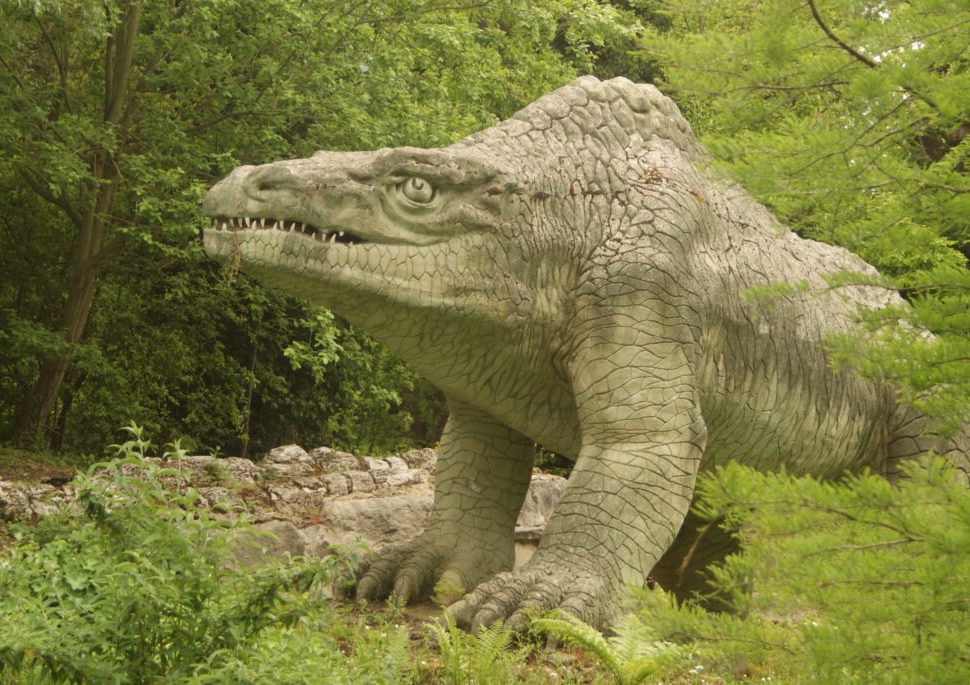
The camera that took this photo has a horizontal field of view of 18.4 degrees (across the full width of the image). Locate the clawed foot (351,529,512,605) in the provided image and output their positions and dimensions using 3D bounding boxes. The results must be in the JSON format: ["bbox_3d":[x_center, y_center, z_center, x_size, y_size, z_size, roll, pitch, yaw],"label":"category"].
[{"bbox_3d":[-0.410,1.656,22.100,1.050,0.500,0.880,-1,1,-45],"label":"clawed foot"}]

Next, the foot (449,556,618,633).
[{"bbox_3d":[0.348,1.736,20.600,1.050,0.500,0.880,-1,1,-41],"label":"foot"}]

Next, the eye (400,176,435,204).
[{"bbox_3d":[-0.463,-1.042,20.500,0.245,0.195,0.130,0,1,-7],"label":"eye"}]

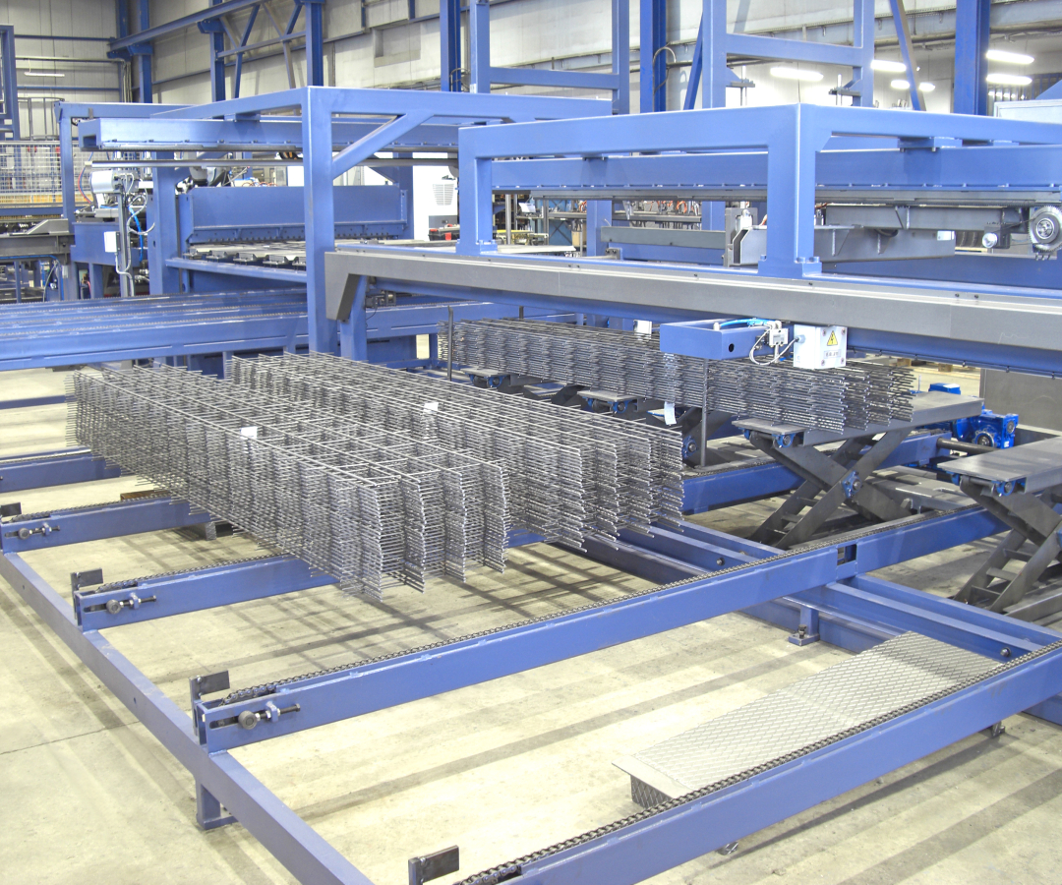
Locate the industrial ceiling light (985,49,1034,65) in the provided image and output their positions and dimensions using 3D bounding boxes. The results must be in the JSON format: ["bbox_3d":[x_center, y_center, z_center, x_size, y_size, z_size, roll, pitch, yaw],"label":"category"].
[{"bbox_3d":[8.248,-6.600,21.676,1.500,0.130,0.160,-9,14,-35],"label":"industrial ceiling light"}]

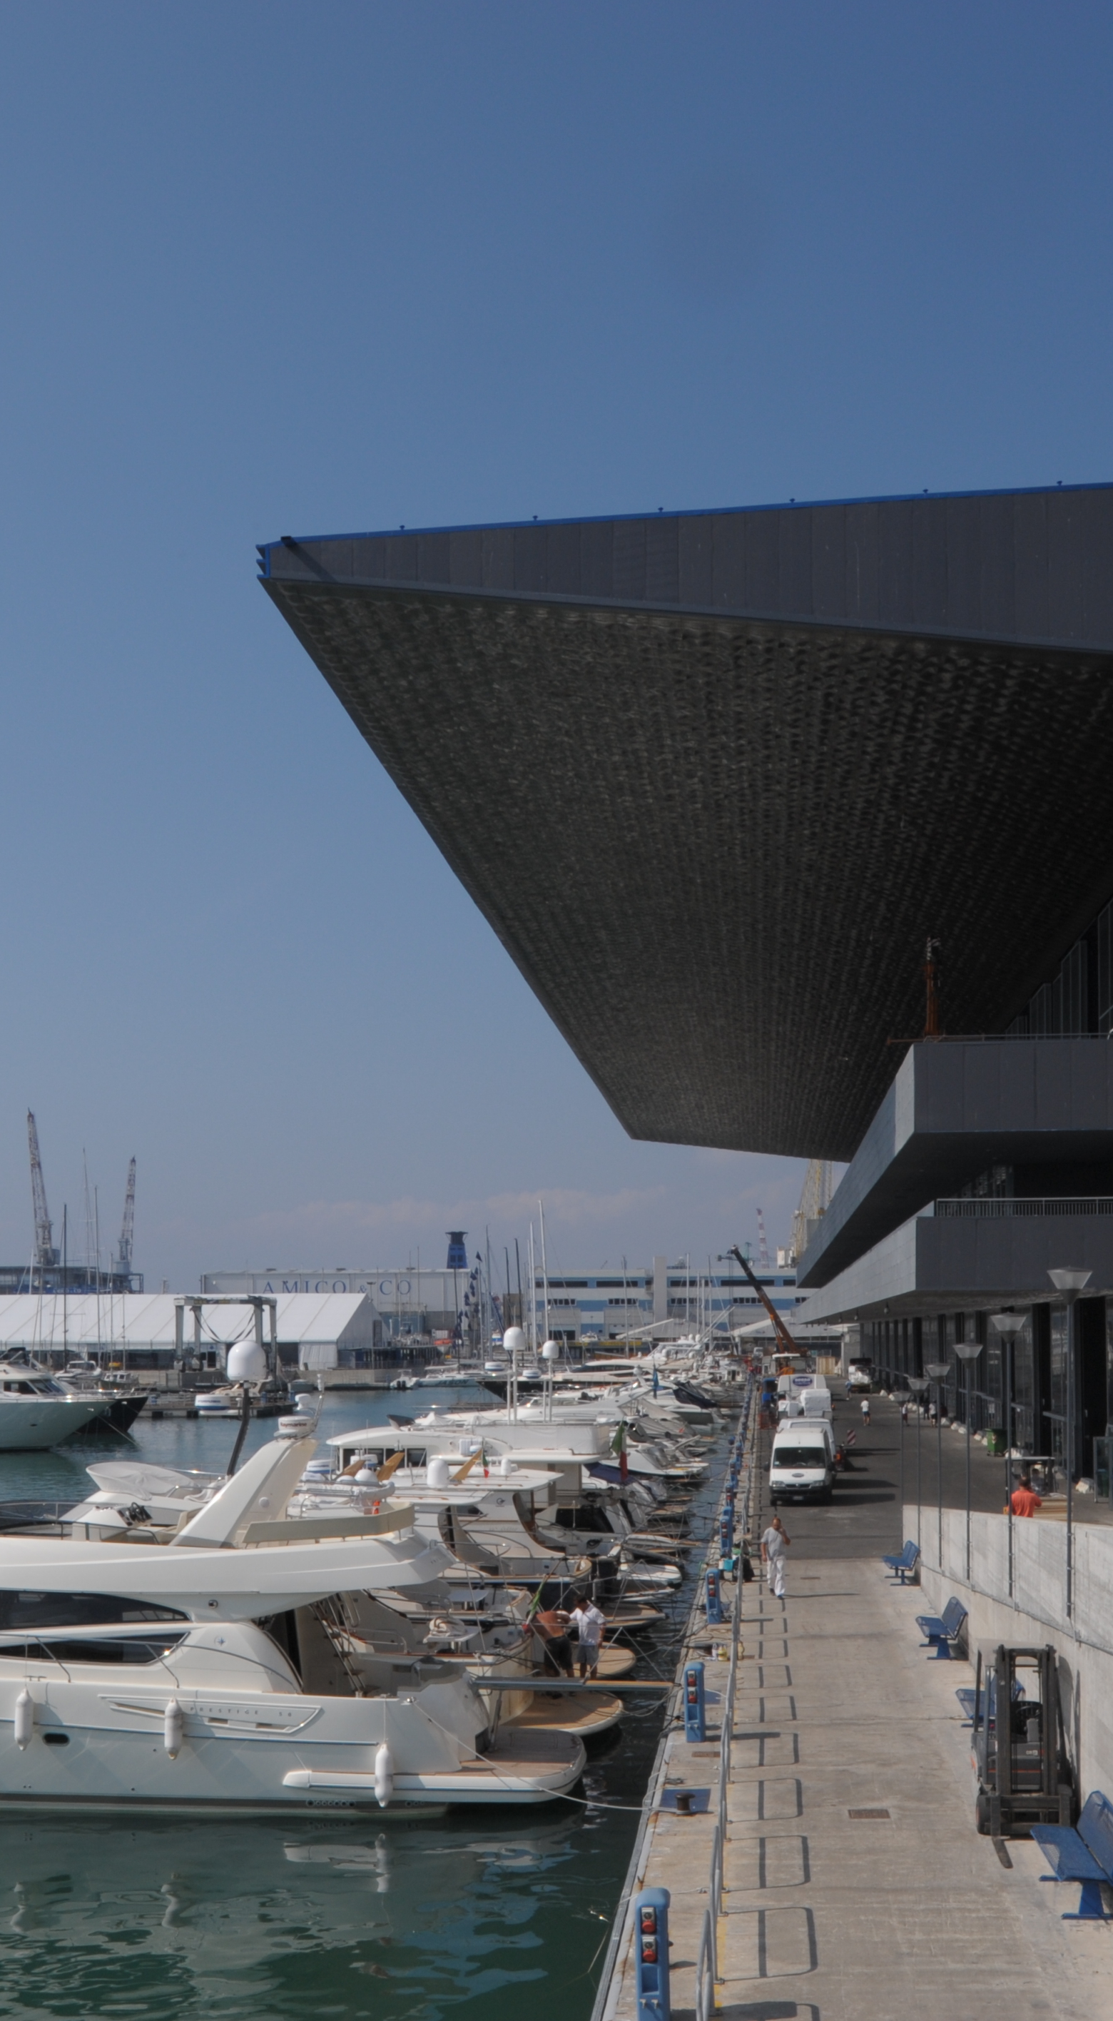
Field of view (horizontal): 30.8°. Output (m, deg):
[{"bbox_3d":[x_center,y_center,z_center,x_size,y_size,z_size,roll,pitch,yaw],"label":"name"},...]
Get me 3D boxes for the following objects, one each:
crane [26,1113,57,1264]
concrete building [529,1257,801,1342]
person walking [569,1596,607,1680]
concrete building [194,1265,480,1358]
[{"bbox_3d":[-109.416,38.055,430.000,8.000,33.000,7.000,2,-5,-25],"label":"crane"},{"bbox_3d":[19.495,50.668,350.000,49.000,15.000,20.000,-1,-5,6],"label":"concrete building"},{"bbox_3d":[0.554,10.934,35.000,0.420,1.700,0.550,4,-6,-45],"label":"person walking"},{"bbox_3d":[-38.593,52.608,352.000,46.000,15.500,25.000,-1,-5,6],"label":"concrete building"}]

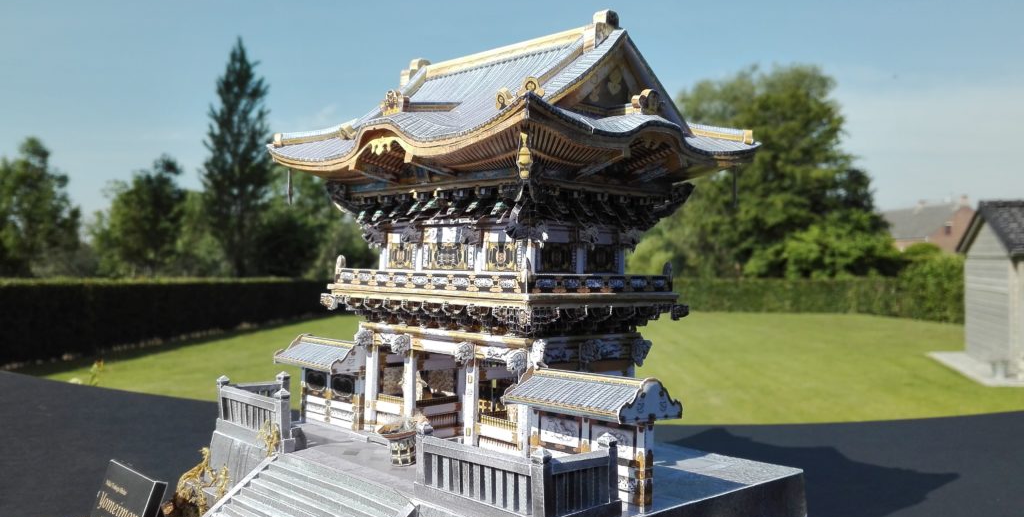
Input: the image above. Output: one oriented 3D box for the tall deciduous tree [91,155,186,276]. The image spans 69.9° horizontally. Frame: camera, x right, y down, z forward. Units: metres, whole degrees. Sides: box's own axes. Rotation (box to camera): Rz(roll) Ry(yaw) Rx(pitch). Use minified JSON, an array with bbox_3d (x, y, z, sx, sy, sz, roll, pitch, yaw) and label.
[{"bbox_3d":[-17.329,-1.148,34.041,4.450,7.260,4.300,0,-1,0],"label":"tall deciduous tree"}]

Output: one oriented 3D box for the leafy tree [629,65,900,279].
[{"bbox_3d":[14.127,-4.066,41.119,14.760,13.460,11.000,0,-1,0],"label":"leafy tree"}]

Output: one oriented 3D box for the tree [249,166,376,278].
[{"bbox_3d":[-10.781,-1.110,40.042,6.770,7.500,6.200,0,-1,0],"label":"tree"}]

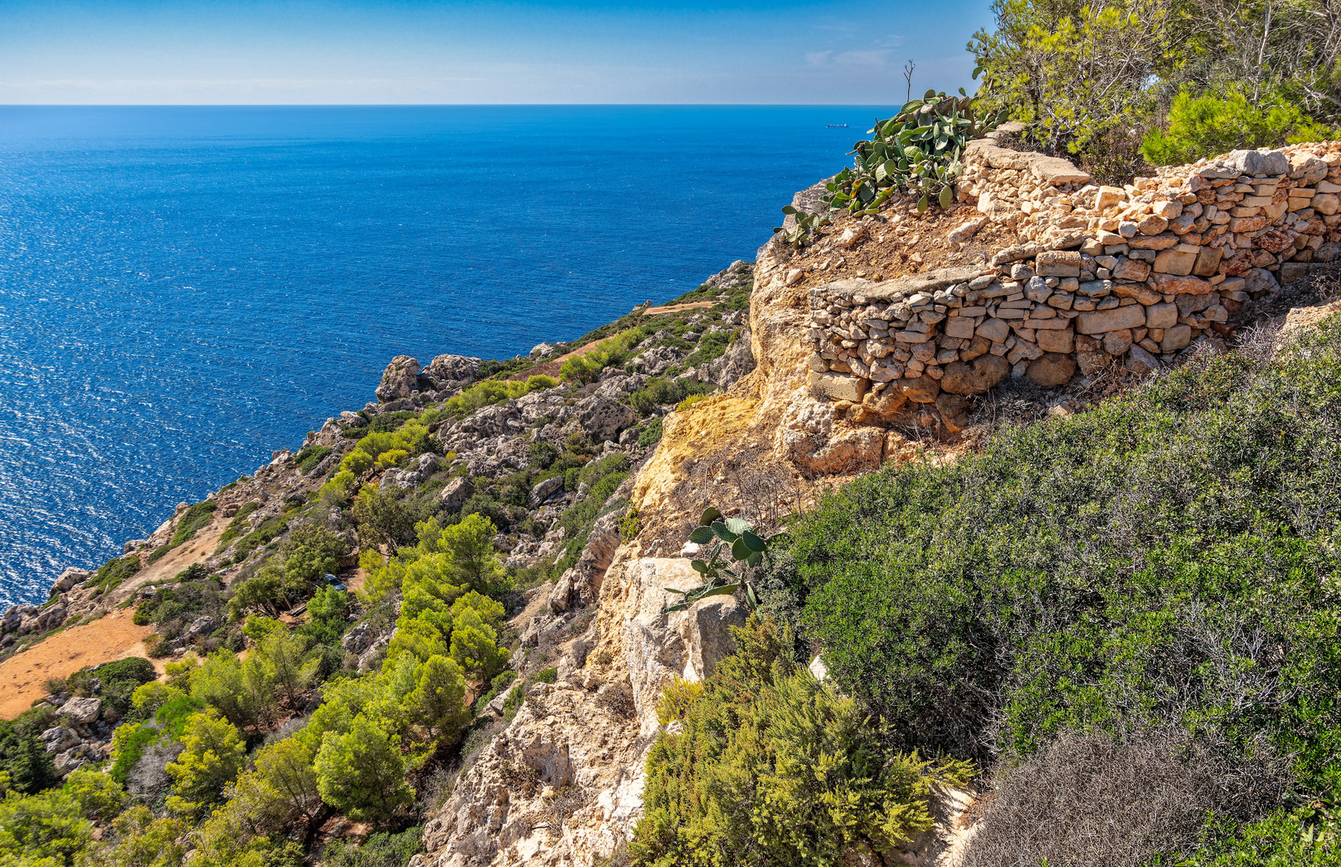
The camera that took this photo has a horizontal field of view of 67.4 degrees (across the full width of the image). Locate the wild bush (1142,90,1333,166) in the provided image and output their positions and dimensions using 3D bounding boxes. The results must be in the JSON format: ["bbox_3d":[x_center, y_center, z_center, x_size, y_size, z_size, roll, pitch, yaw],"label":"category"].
[{"bbox_3d":[8.032,-4.278,14.200,2.300,1.200,1.800,7,19,21],"label":"wild bush"}]

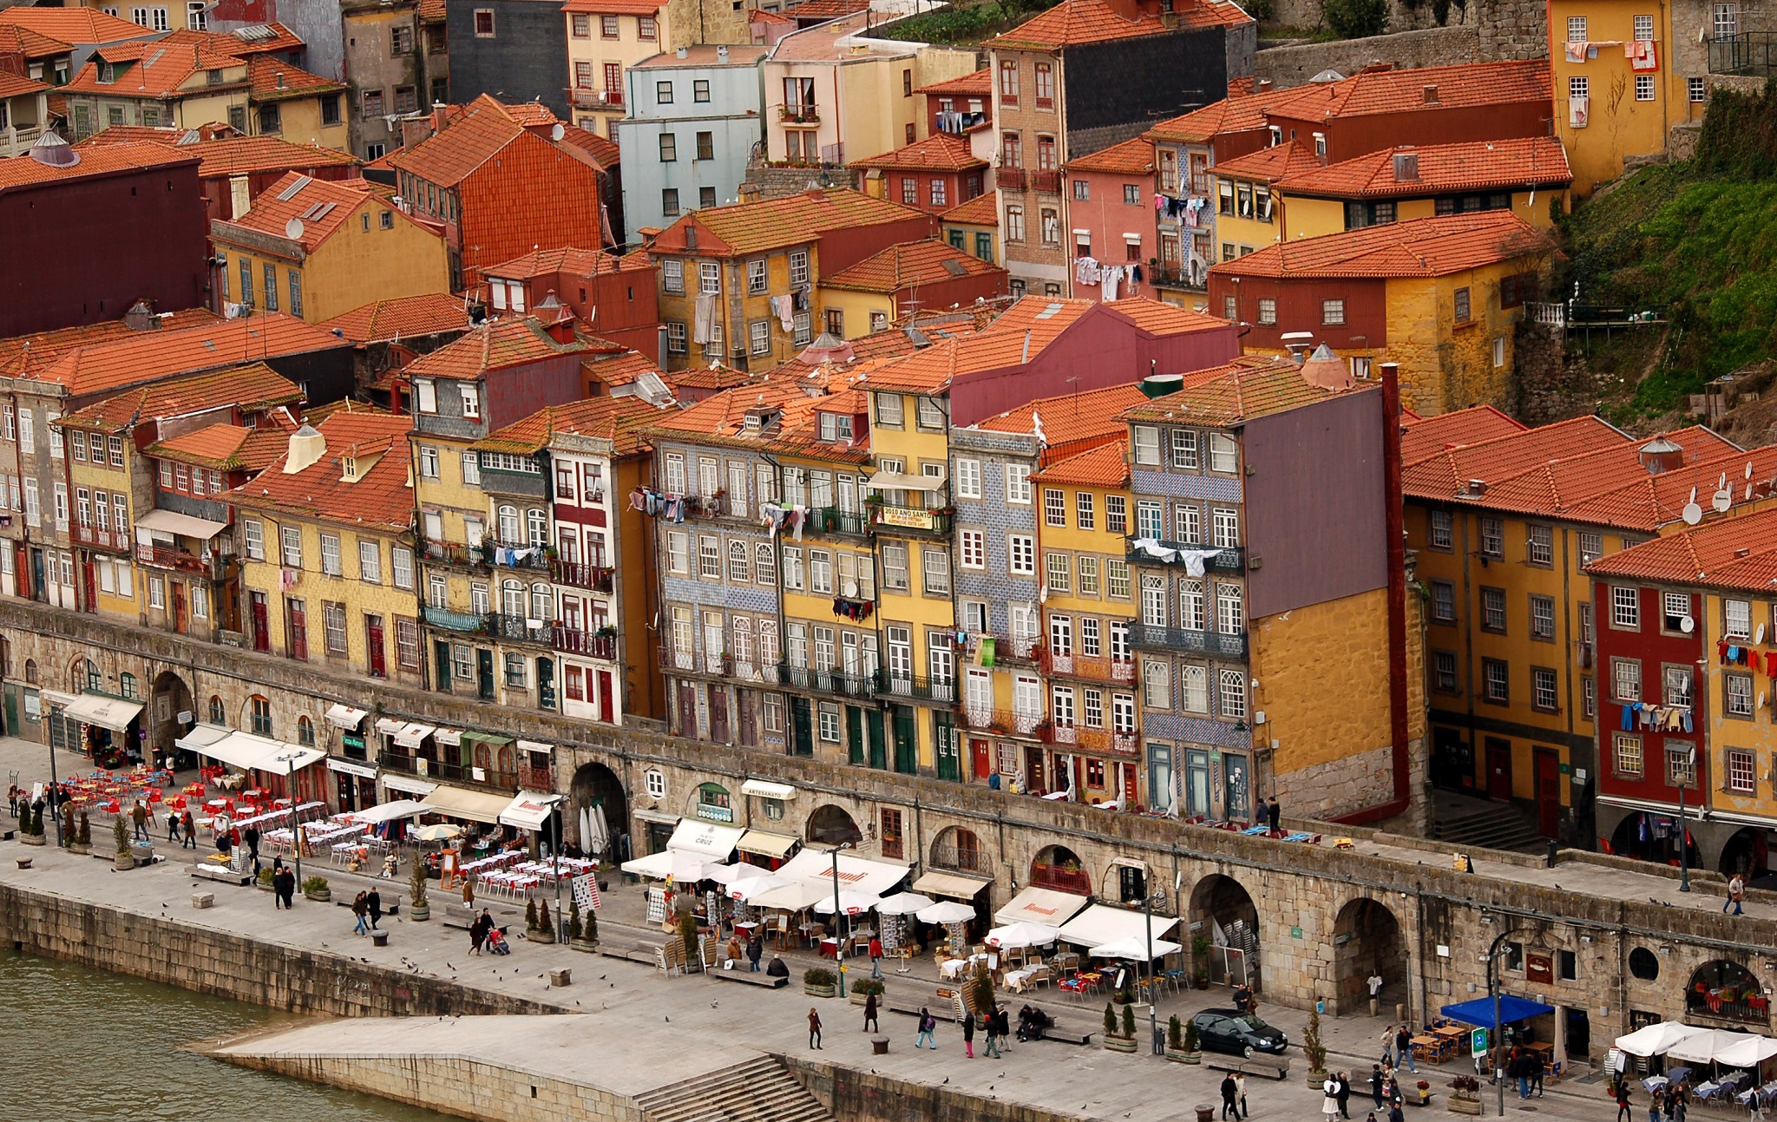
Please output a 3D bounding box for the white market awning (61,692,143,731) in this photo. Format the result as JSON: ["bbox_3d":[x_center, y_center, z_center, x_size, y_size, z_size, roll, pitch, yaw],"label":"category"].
[{"bbox_3d":[-36.760,7.047,284.348,1.163,0.938,5.021,-12,14,-40],"label":"white market awning"}]

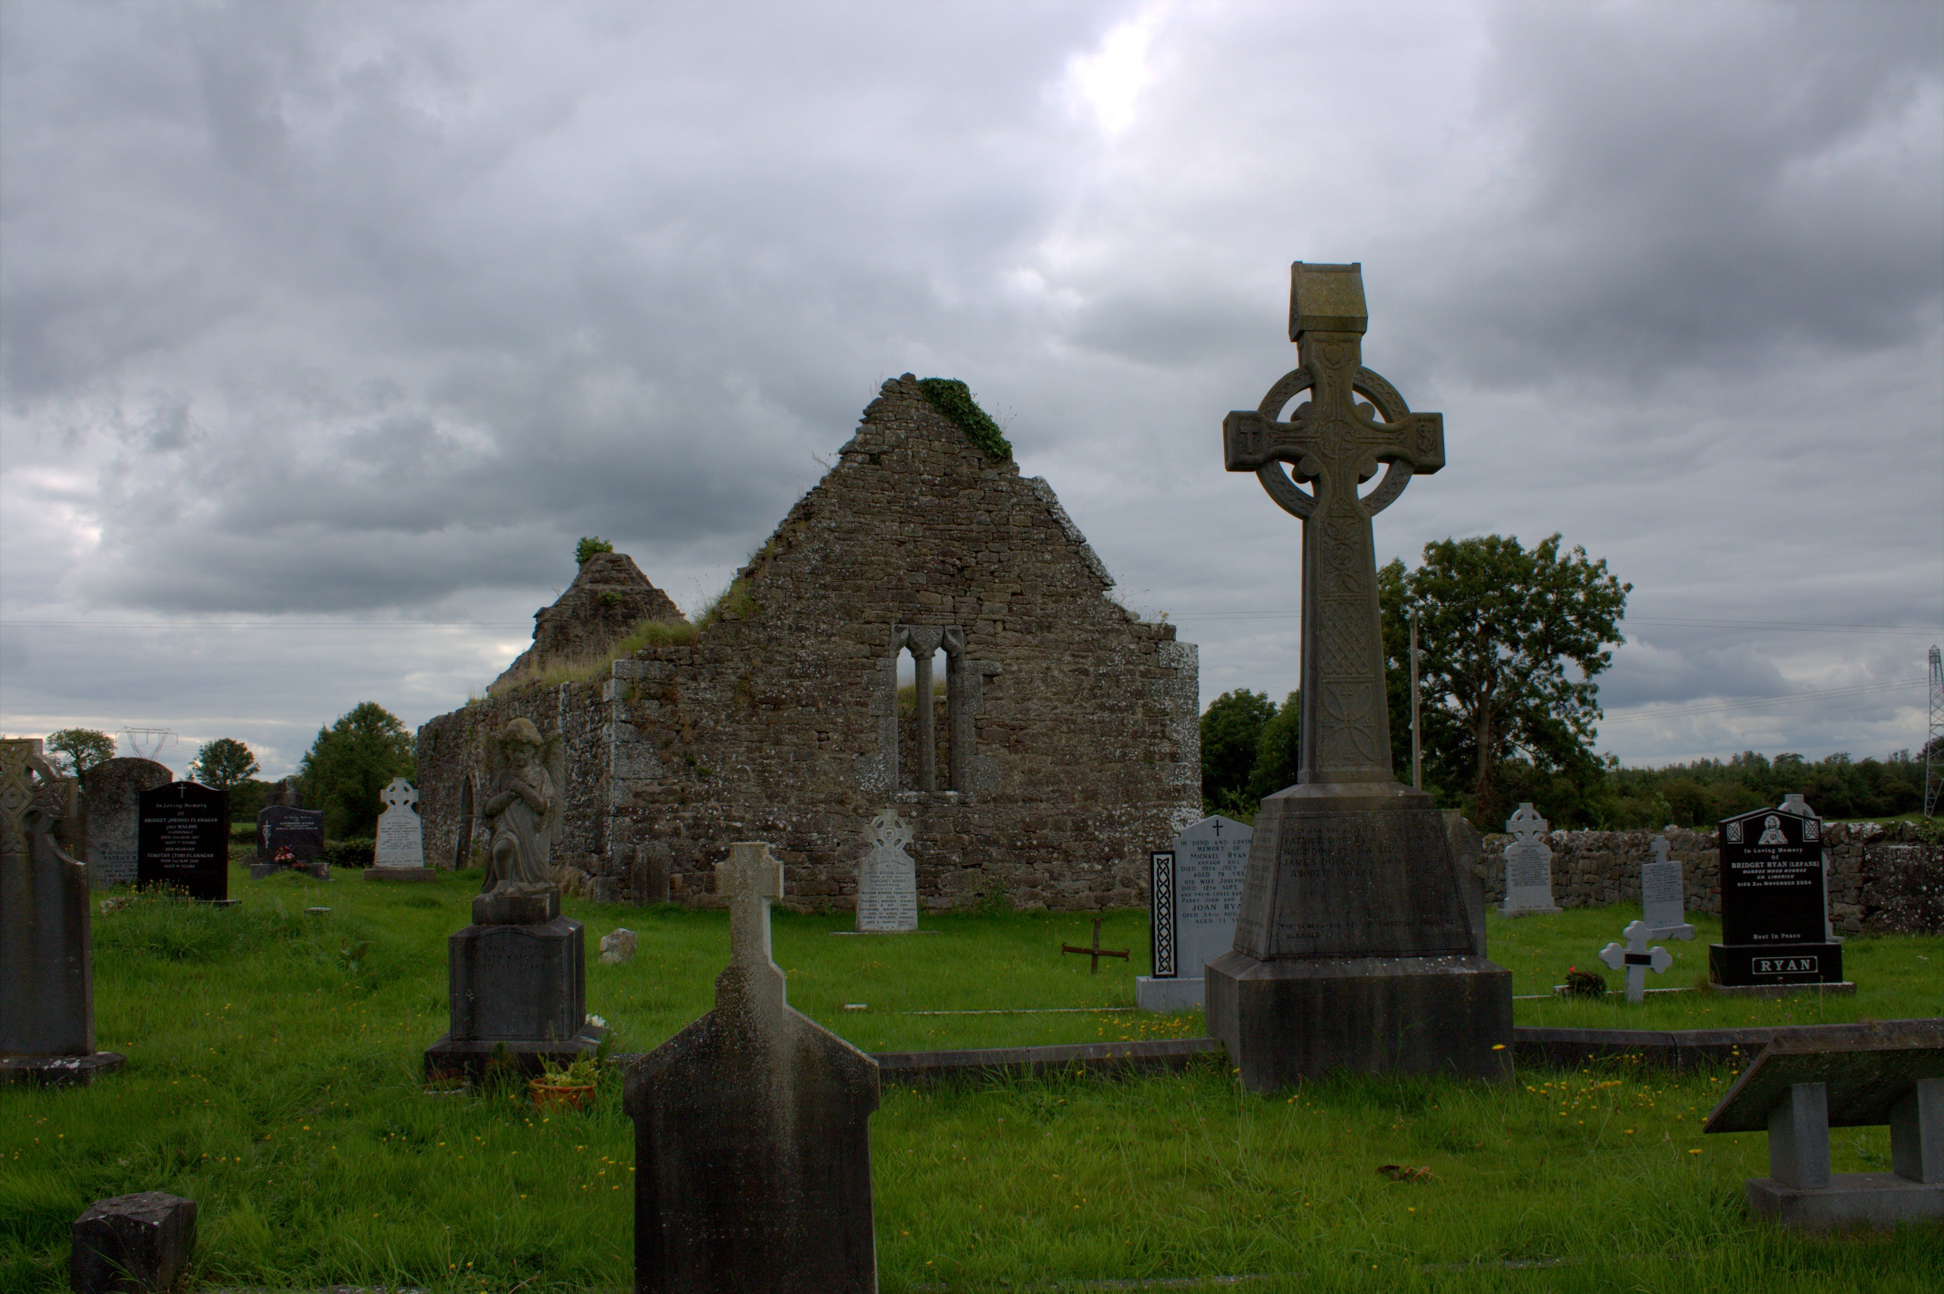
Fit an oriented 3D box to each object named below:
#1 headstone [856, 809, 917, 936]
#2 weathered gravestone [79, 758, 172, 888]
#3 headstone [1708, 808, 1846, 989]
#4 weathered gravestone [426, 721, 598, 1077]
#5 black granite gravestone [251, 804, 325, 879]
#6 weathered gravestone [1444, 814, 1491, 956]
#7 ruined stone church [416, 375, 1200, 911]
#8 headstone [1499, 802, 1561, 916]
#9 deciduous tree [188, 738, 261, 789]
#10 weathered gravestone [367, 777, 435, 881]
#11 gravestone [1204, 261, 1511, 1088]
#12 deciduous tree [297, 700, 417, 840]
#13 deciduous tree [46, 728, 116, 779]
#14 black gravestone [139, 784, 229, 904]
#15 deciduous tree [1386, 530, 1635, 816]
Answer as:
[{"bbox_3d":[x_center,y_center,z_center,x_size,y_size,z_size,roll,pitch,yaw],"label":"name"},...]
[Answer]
[{"bbox_3d":[-1.045,2.771,18.710,0.760,1.508,0.160,1,-6,-15],"label":"headstone"},{"bbox_3d":[-10.047,2.136,18.000,0.980,1.550,0.160,0,-5,-3],"label":"weathered gravestone"},{"bbox_3d":[6.550,2.022,12.300,0.870,1.450,0.270,-1,-5,5],"label":"headstone"},{"bbox_3d":[-2.542,1.404,8.639,0.920,1.967,0.680,0,-6,-6],"label":"weathered gravestone"},{"bbox_3d":[-9.269,2.644,20.500,0.930,0.990,0.260,0,-5,-3],"label":"black granite gravestone"},{"bbox_3d":[3.605,1.980,11.900,0.880,1.400,0.140,-1,-5,3],"label":"weathered gravestone"},{"bbox_3d":[-4.766,0.854,30.905,9.550,8.113,18.500,3,-7,-27],"label":"ruined stone church"},{"bbox_3d":[7.508,2.874,20.402,0.870,1.514,0.300,0,-6,-6],"label":"headstone"},{"bbox_3d":[-66.355,12.491,134.498,6.000,8.891,6.000,3,-7,-26],"label":"deciduous tree"},{"bbox_3d":[-8.010,2.558,21.200,0.870,1.440,0.250,0,-5,-3],"label":"weathered gravestone"},{"bbox_3d":[2.077,0.066,8.631,1.470,4.679,0.880,0,-6,-4],"label":"gravestone"},{"bbox_3d":[-32.039,6.795,79.762,6.900,7.755,6.900,2,-7,-22],"label":"deciduous tree"},{"bbox_3d":[-79.015,12.153,134.546,6.200,9.841,6.200,3,-7,-30],"label":"deciduous tree"},{"bbox_3d":[-8.143,2.008,15.600,0.860,1.220,0.100,-1,-5,0],"label":"black gravestone"},{"bbox_3d":[20.871,1.257,61.000,10.600,11.200,10.000,-1,-5,0],"label":"deciduous tree"}]

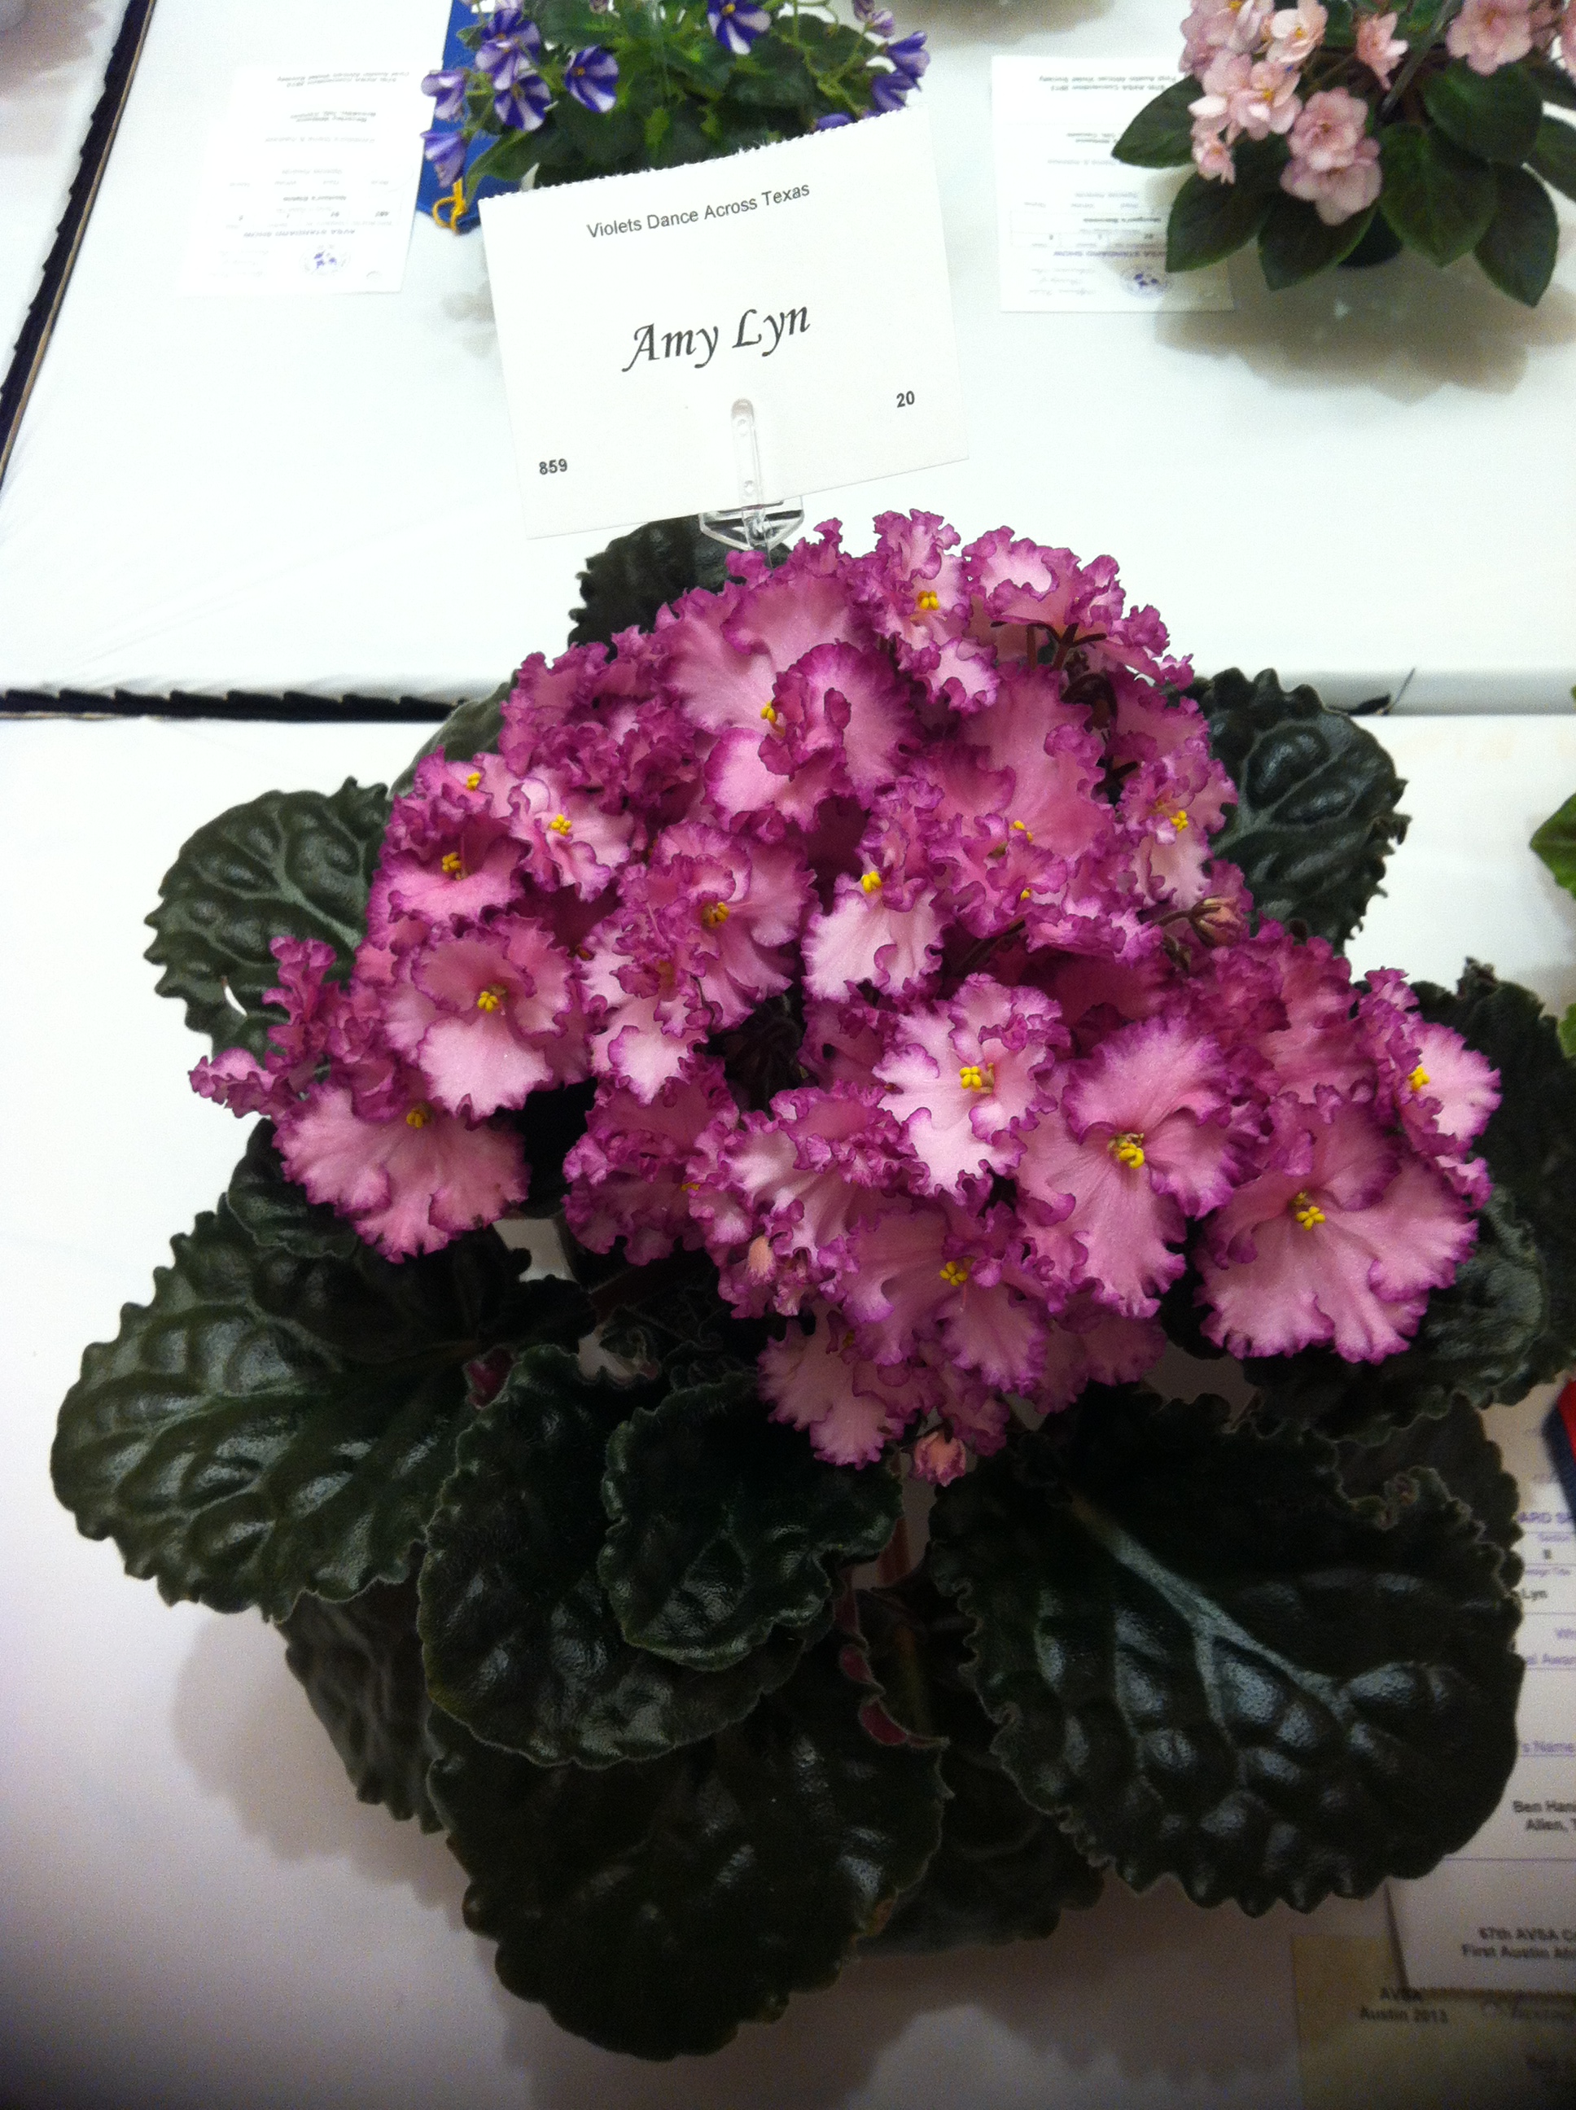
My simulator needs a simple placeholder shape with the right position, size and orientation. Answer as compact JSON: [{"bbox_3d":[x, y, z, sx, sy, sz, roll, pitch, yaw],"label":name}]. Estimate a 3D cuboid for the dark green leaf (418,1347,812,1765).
[{"bbox_3d":[-0.028,0.091,0.378,0.071,0.030,0.074,23,77,10],"label":"dark green leaf"}]

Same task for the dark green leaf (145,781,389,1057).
[{"bbox_3d":[-0.108,-0.027,0.471,0.072,0.028,0.077,18,69,21],"label":"dark green leaf"}]

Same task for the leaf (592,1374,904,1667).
[{"bbox_3d":[-0.008,0.081,0.360,0.050,0.025,0.047,16,72,8],"label":"leaf"}]

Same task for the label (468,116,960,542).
[{"bbox_3d":[-0.015,-0.164,0.478,0.103,0.008,0.077,-7,90,10],"label":"label"}]

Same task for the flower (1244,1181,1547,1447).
[{"bbox_3d":[0.110,0.048,0.392,0.060,0.028,0.049,4,63,-10],"label":"flower"}]

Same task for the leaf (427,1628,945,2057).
[{"bbox_3d":[-0.021,0.140,0.393,0.097,0.030,0.081,15,82,4],"label":"leaf"}]

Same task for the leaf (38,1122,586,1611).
[{"bbox_3d":[-0.090,0.060,0.414,0.109,0.030,0.095,-17,61,6],"label":"leaf"}]

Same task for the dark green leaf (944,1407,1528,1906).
[{"bbox_3d":[0.078,0.101,0.382,0.106,0.028,0.108,-40,81,-20],"label":"dark green leaf"}]

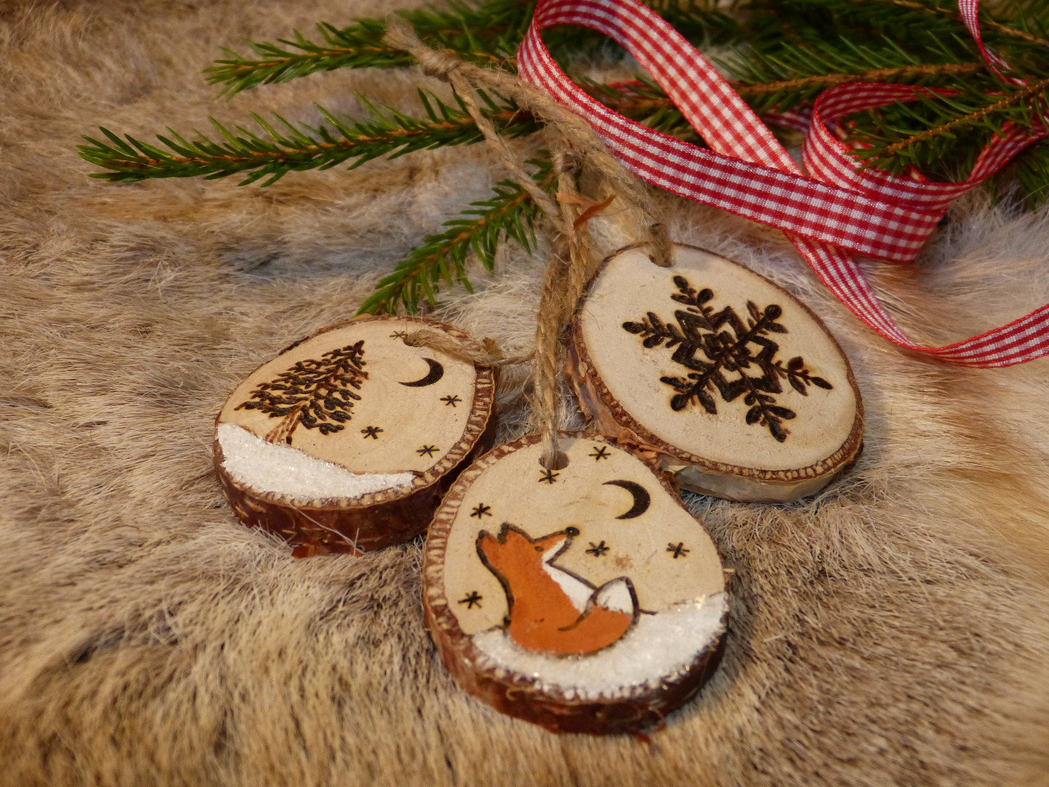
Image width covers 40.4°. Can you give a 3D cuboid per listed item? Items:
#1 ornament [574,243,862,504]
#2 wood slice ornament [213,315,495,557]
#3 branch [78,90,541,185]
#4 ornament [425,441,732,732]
[{"bbox_3d":[0.036,-0.005,0.272,0.058,0.007,0.062,-5,50,-25],"label":"ornament"},{"bbox_3d":[-0.029,0.006,0.260,0.048,0.009,0.062,12,37,18],"label":"wood slice ornament"},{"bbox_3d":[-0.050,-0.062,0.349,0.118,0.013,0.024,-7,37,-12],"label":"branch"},{"bbox_3d":[0.007,0.028,0.227,0.046,0.007,0.061,-5,37,-7],"label":"ornament"}]

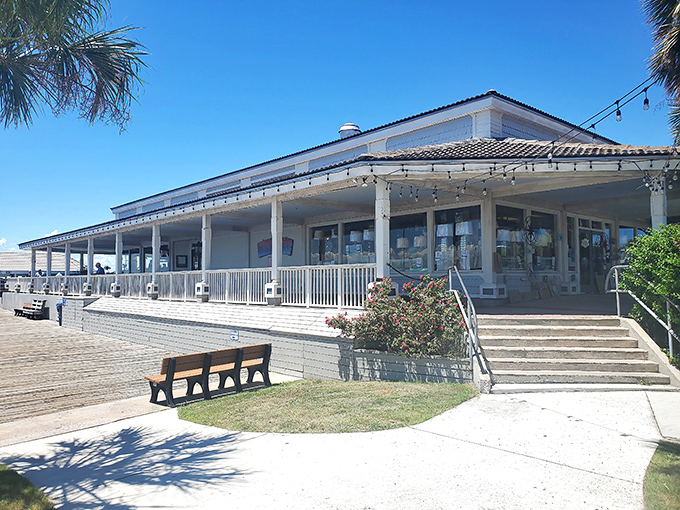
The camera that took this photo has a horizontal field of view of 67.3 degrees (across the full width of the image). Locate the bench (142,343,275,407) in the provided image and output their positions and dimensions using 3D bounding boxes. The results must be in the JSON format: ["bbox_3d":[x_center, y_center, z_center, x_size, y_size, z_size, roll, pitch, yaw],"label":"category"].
[{"bbox_3d":[-2.409,2.196,9.624,0.680,0.820,2.430,-3,-4,39],"label":"bench"}]

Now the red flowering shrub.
[{"bbox_3d":[1.130,1.170,9.937,2.400,1.500,1.500,-2,-4,30],"label":"red flowering shrub"}]

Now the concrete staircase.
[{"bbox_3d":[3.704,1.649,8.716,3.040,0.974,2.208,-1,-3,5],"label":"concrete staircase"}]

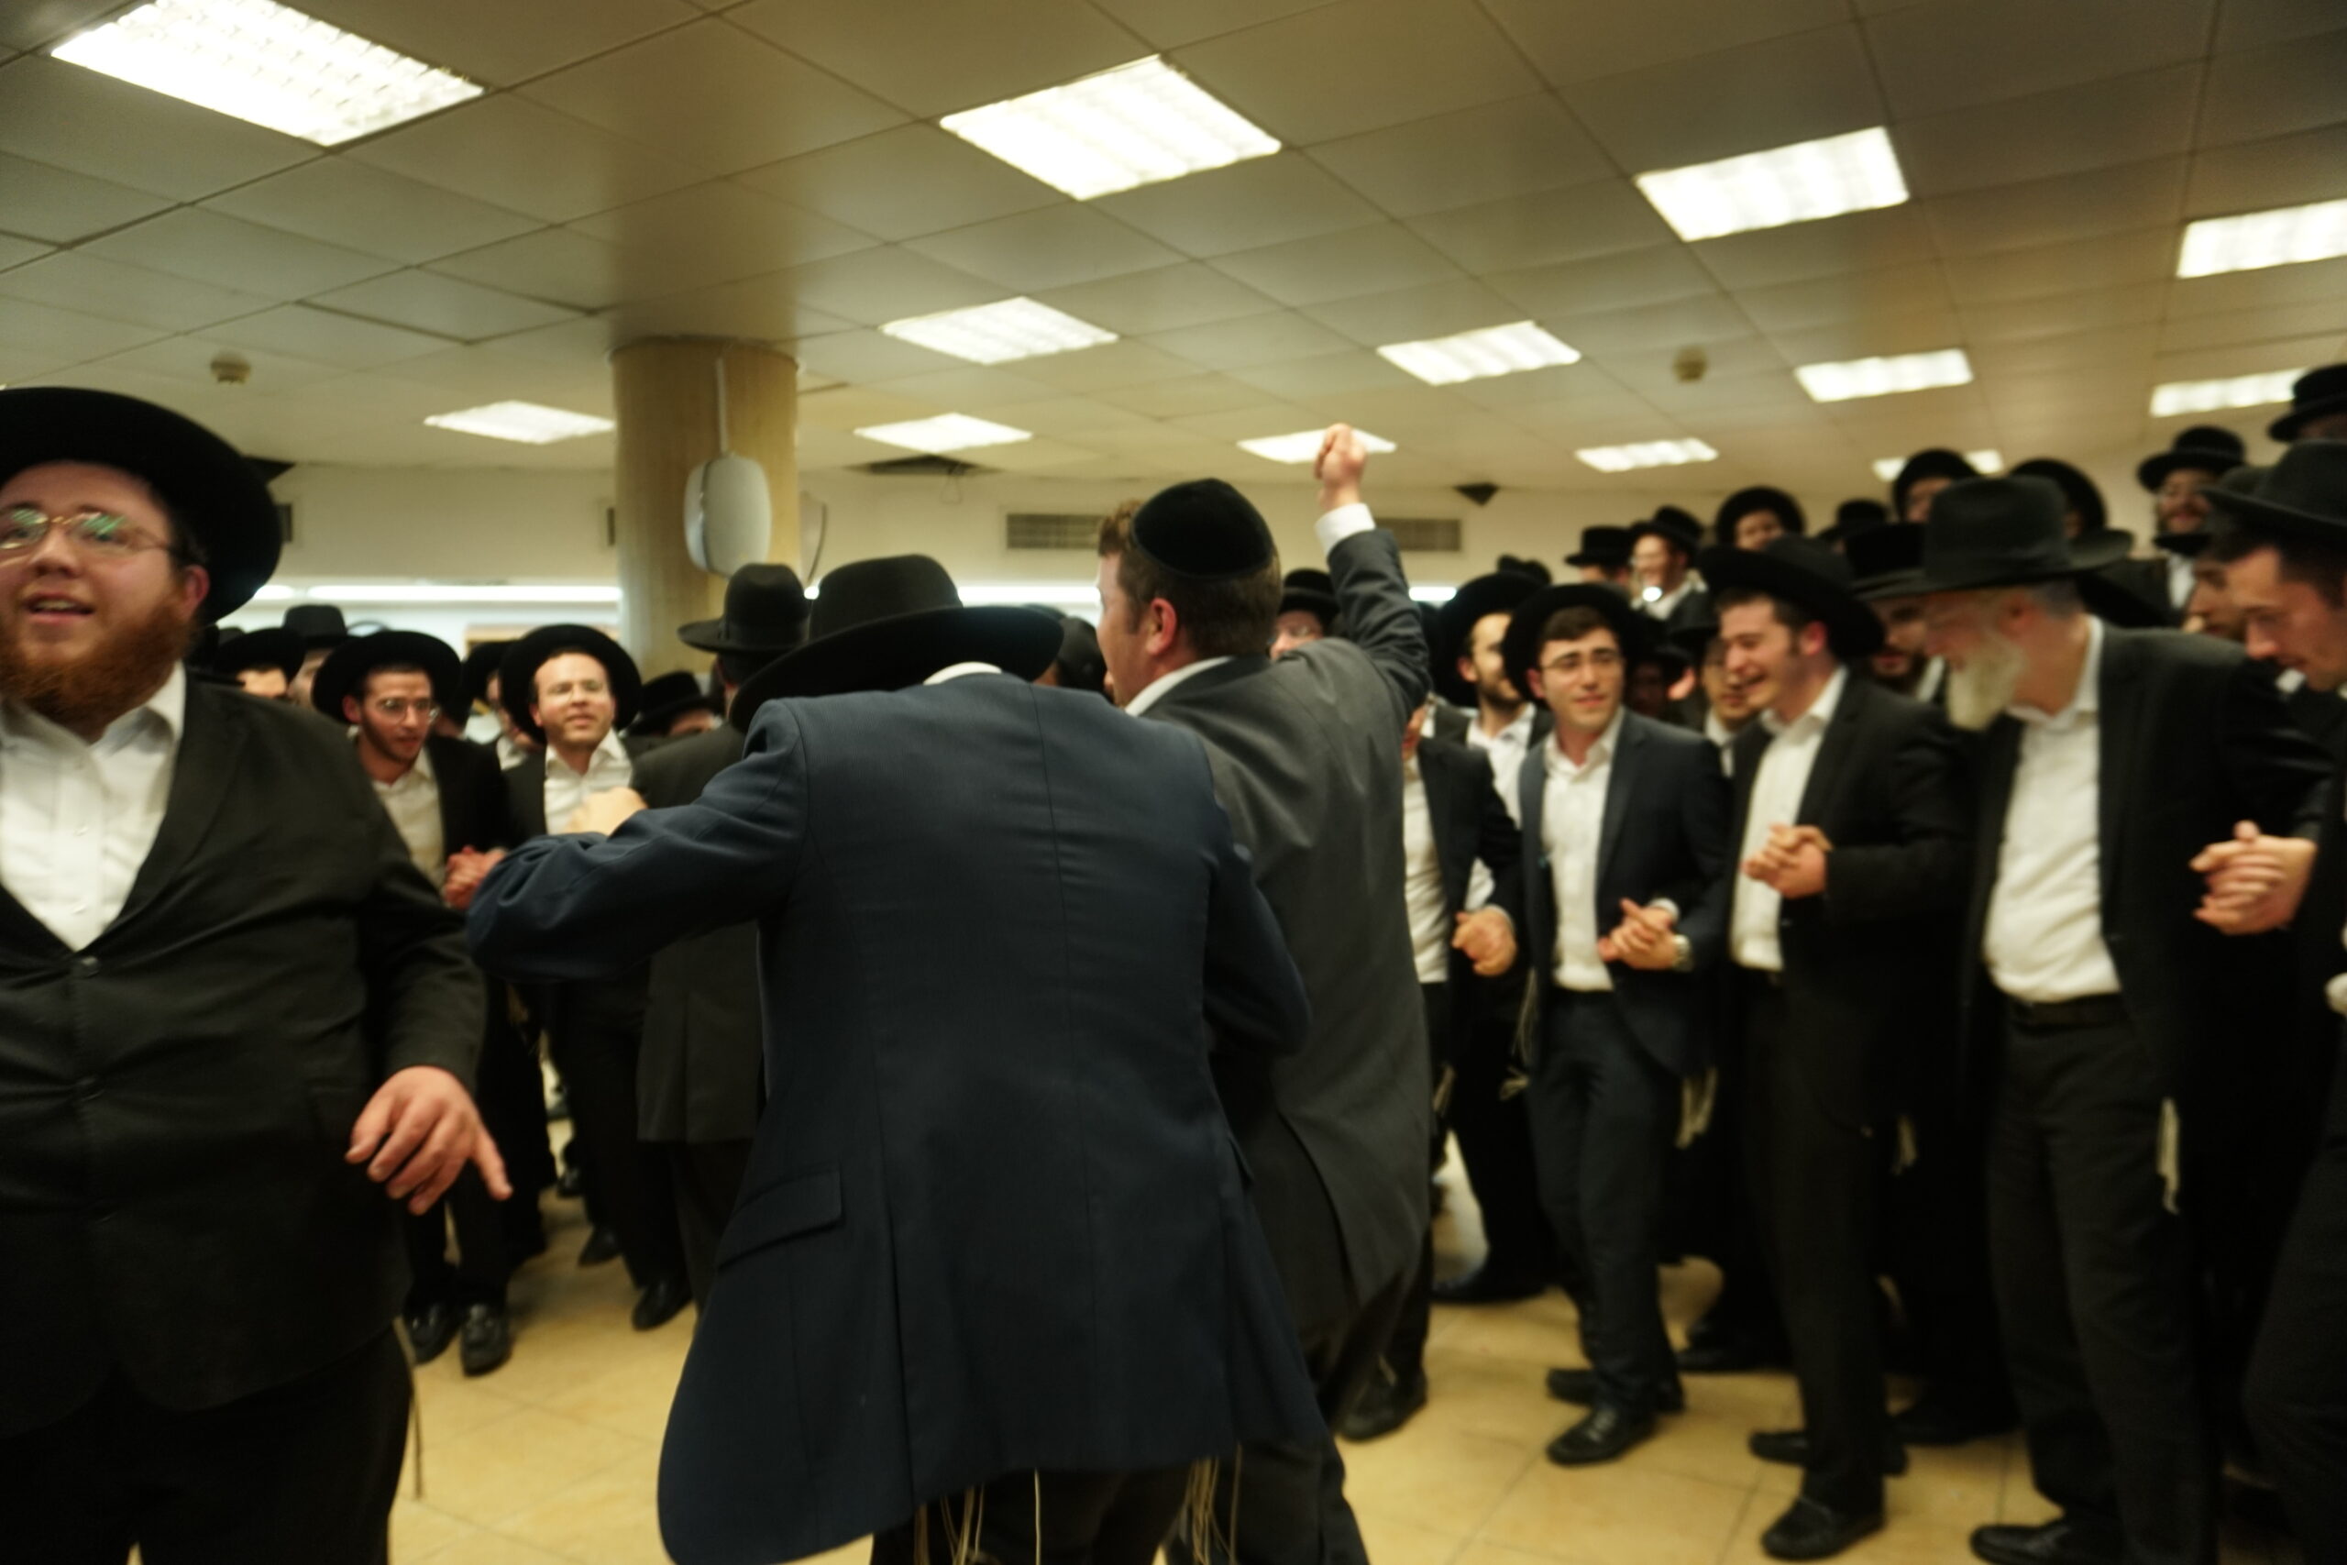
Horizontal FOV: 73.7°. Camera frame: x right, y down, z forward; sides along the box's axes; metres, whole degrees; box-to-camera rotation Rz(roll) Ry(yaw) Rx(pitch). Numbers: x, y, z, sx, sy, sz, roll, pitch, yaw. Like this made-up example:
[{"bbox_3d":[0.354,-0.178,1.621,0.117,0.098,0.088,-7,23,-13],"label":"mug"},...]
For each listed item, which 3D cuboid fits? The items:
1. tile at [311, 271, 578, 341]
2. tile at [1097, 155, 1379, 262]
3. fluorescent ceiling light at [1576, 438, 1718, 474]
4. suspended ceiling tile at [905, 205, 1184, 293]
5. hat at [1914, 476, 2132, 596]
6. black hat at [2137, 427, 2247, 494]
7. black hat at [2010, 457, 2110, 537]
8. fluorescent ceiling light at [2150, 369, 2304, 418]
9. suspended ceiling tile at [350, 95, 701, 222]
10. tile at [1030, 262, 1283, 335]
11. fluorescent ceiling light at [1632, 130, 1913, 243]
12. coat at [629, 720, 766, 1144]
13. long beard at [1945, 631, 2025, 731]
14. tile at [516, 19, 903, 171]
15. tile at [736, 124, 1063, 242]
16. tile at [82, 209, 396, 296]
[{"bbox_3d":[-2.196,-1.437,4.722,0.600,0.020,0.600,0,2,30],"label":"tile"},{"bbox_3d":[0.174,-1.470,4.020,0.600,0.020,0.600,0,2,31],"label":"tile"},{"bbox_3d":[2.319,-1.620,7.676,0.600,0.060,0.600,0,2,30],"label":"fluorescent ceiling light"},{"bbox_3d":[-0.338,-1.468,4.332,0.600,0.020,0.600,0,2,30],"label":"suspended ceiling tile"},{"bbox_3d":[1.320,-0.394,2.500,0.380,0.150,0.340,-12,7,-29],"label":"hat"},{"bbox_3d":[2.829,-0.906,4.300,0.310,0.130,0.350,6,-1,35],"label":"black hat"},{"bbox_3d":[3.022,-0.952,5.400,0.340,0.150,0.370,0,-18,37],"label":"black hat"},{"bbox_3d":[4.390,-1.629,6.440,0.600,0.060,0.600,0,2,31],"label":"fluorescent ceiling light"},{"bbox_3d":[-1.469,-1.425,3.597,0.600,0.020,0.600,0,2,31],"label":"suspended ceiling tile"},{"bbox_3d":[-0.037,-1.492,4.847,0.600,0.020,0.600,0,2,31],"label":"tile"},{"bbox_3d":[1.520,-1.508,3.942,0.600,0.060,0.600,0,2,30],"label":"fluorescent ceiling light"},{"bbox_3d":[-0.917,0.292,3.350,0.510,0.920,0.300,-2,2,-24],"label":"coat"},{"bbox_3d":[1.234,-0.155,2.380,0.110,0.150,0.125,-11,0,6],"label":"long beard"},{"bbox_3d":[-0.951,-1.435,3.297,0.600,0.020,0.600,0,2,31],"label":"tile"},{"bbox_3d":[-0.646,-1.454,3.813,0.600,0.020,0.600,0,2,31],"label":"tile"},{"bbox_3d":[-2.501,-1.425,4.211,0.600,0.020,0.600,0,2,31],"label":"tile"}]

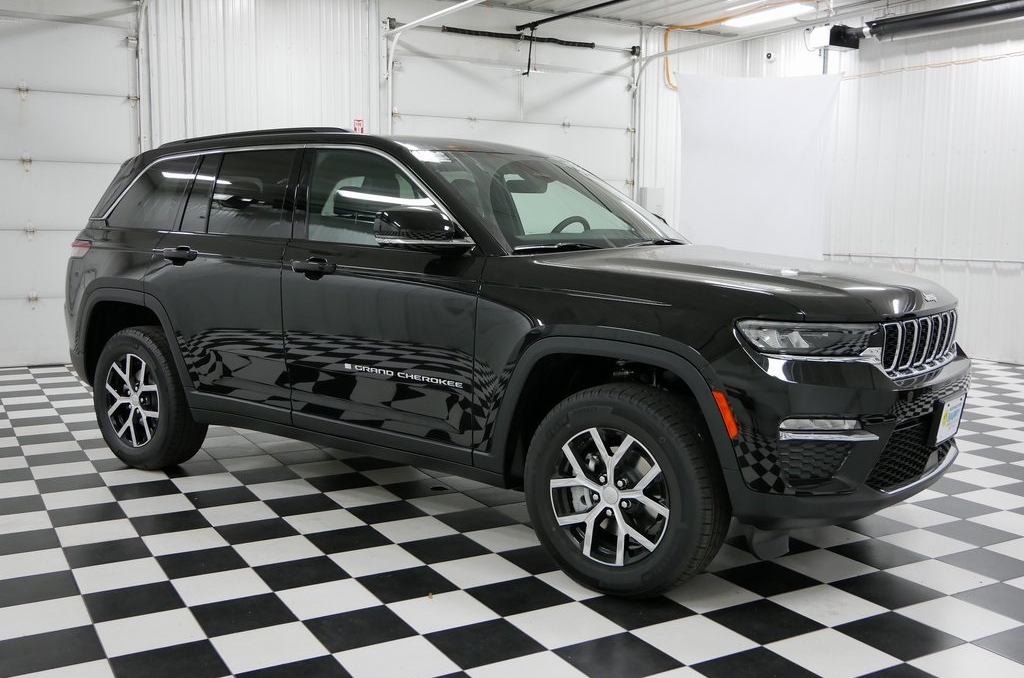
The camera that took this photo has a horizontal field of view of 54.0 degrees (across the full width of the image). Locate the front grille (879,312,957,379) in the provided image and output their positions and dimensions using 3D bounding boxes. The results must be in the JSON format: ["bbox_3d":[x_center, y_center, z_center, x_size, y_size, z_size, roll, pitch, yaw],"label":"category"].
[{"bbox_3d":[1.553,0.006,3.757,0.100,0.200,0.960,6,8,37],"label":"front grille"}]

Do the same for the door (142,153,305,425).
[{"bbox_3d":[-1.364,-0.286,4.918,1.120,1.290,0.270,6,8,37],"label":"door"}]

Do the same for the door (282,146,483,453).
[{"bbox_3d":[-0.558,-0.203,4.307,1.250,1.300,0.270,6,8,37],"label":"door"}]

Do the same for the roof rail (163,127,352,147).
[{"bbox_3d":[-1.324,-1.014,5.069,1.530,0.070,0.050,6,8,37],"label":"roof rail"}]

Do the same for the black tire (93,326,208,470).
[{"bbox_3d":[-1.945,0.319,5.432,0.765,0.765,0.265,6,8,37],"label":"black tire"}]

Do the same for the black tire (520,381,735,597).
[{"bbox_3d":[0.410,0.546,3.646,0.765,0.765,0.265,6,8,37],"label":"black tire"}]

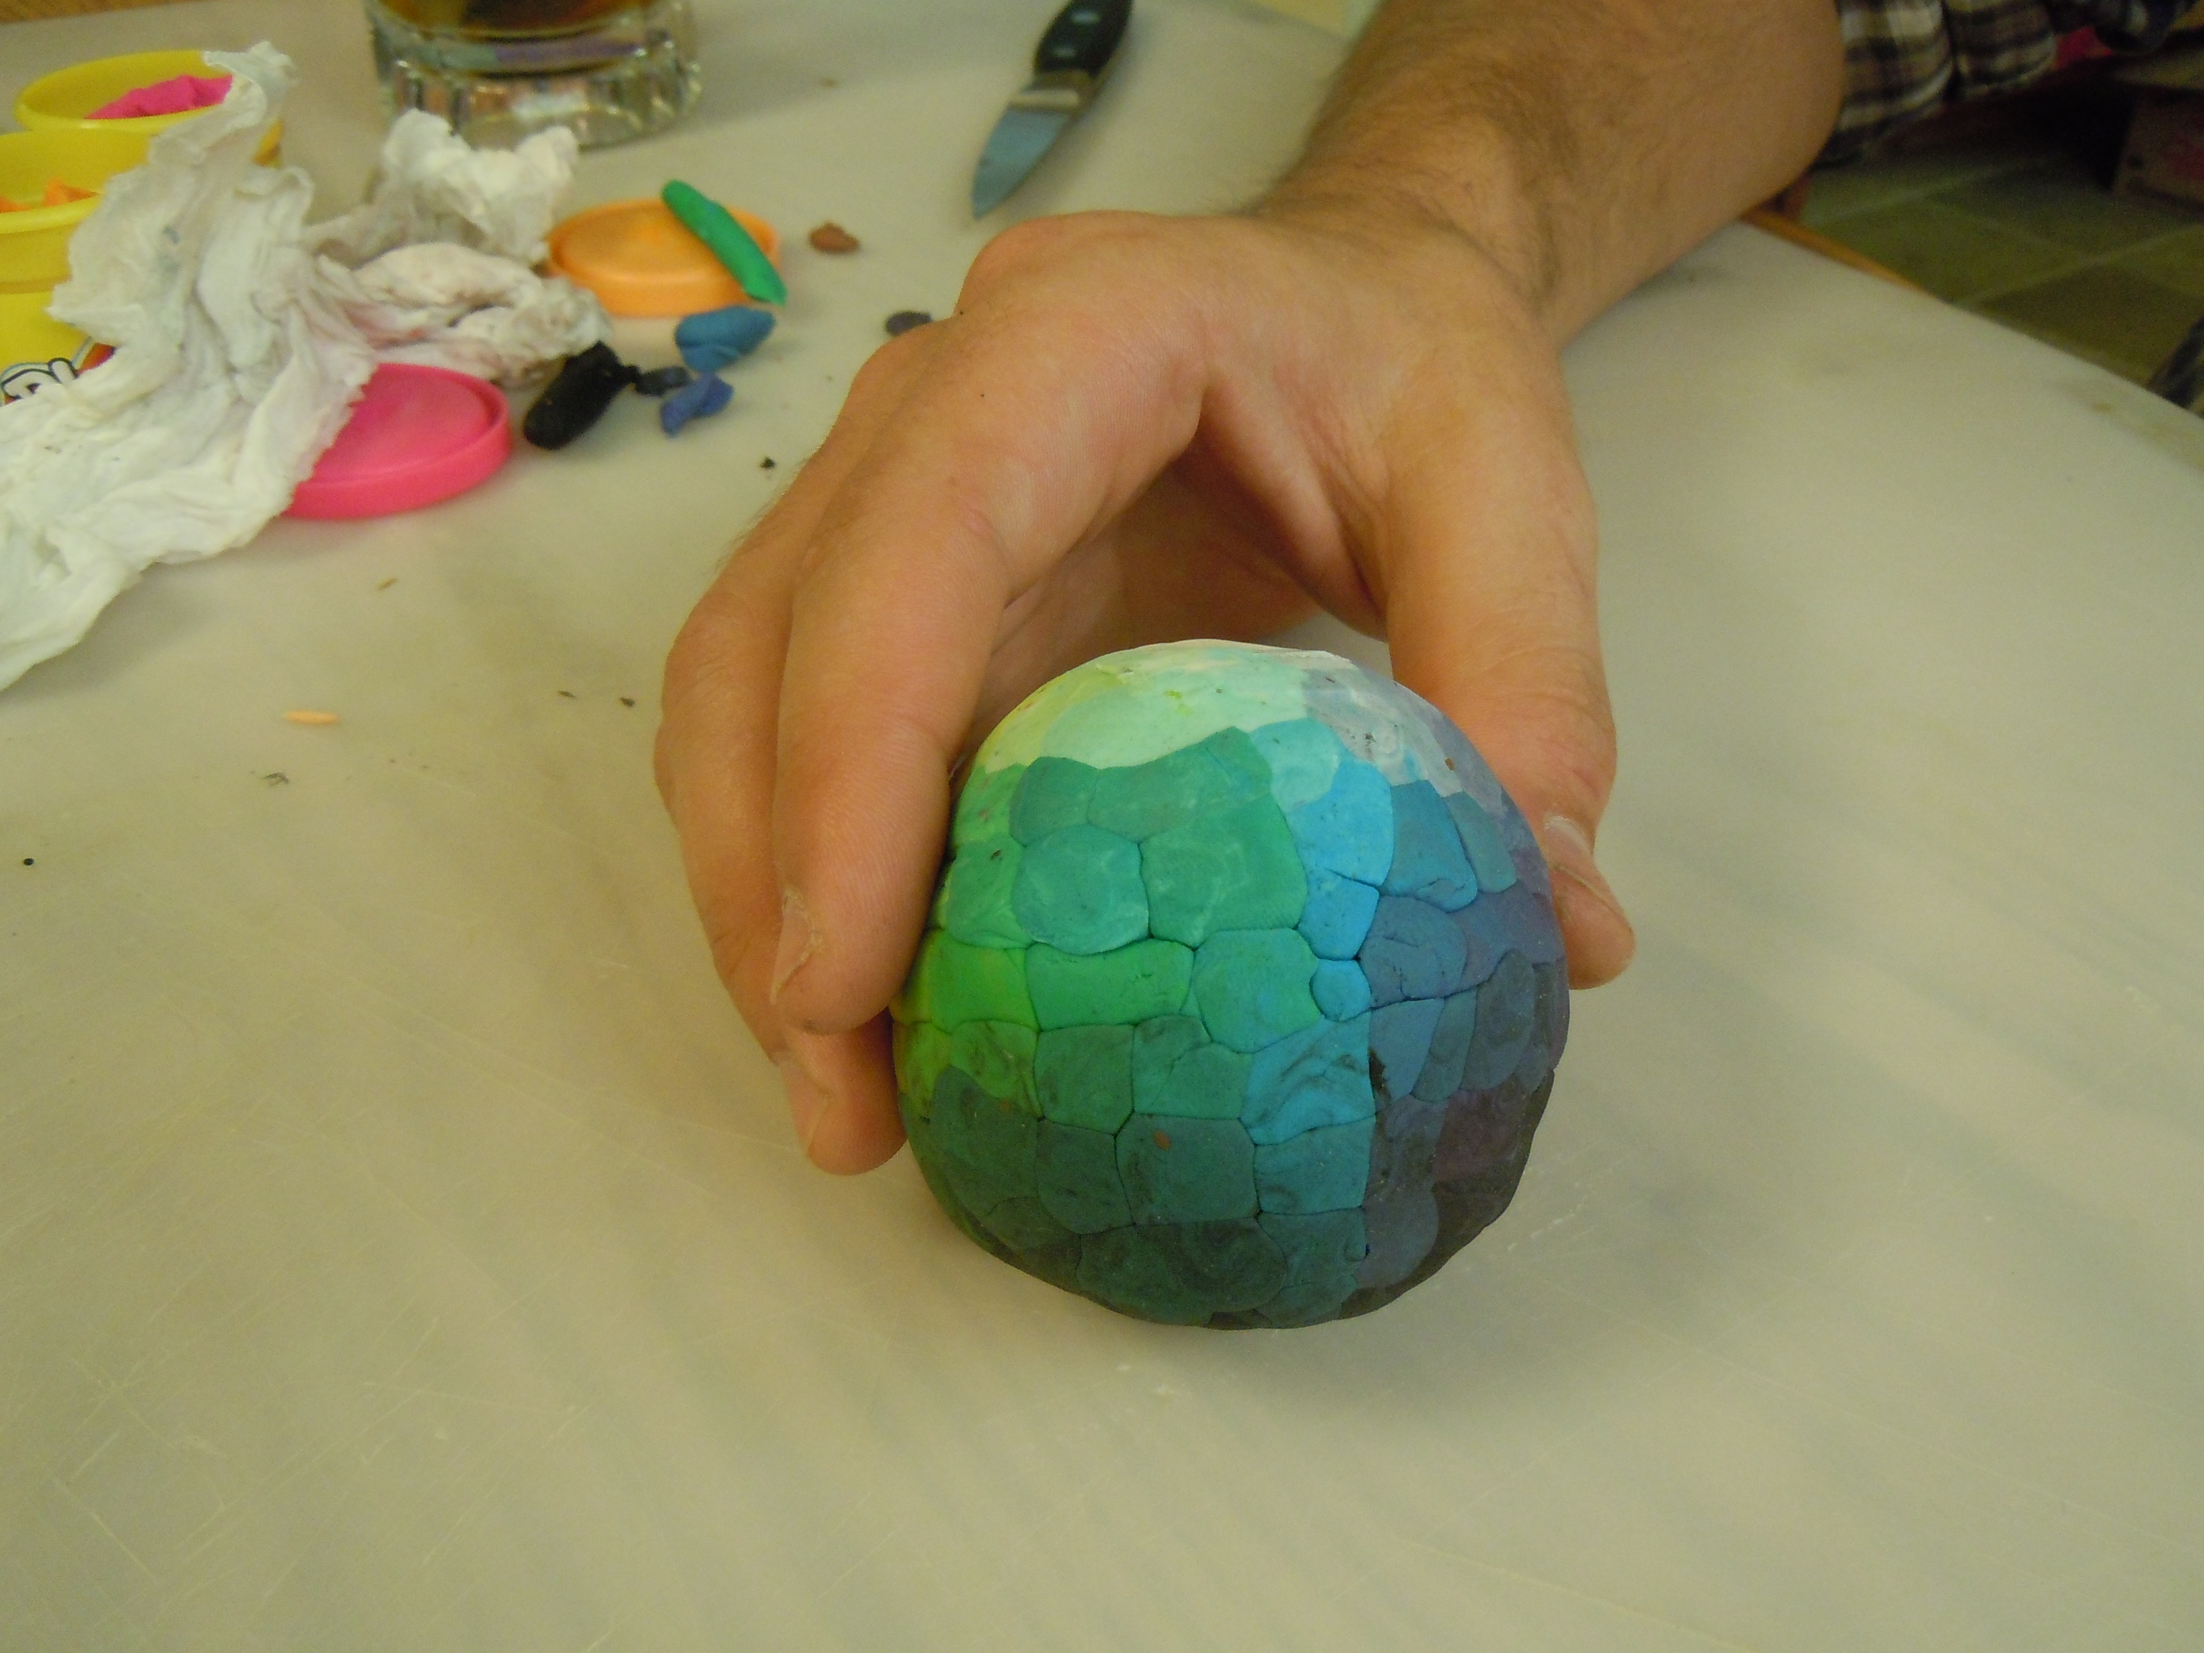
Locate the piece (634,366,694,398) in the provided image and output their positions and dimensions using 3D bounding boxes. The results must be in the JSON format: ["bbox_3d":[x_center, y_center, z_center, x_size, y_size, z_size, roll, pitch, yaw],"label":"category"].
[{"bbox_3d":[-0.101,-0.102,0.442,0.013,0.006,0.008,-8,39,-11],"label":"piece"}]

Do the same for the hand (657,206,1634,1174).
[{"bbox_3d":[0.014,-0.032,0.265,0.120,0.085,0.170,8,39,9],"label":"hand"}]

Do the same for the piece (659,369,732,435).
[{"bbox_3d":[-0.091,-0.095,0.431,0.011,0.009,0.017,26,45,28],"label":"piece"}]

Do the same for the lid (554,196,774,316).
[{"bbox_3d":[-0.114,-0.150,0.499,0.058,0.009,0.058,1,38,-1],"label":"lid"}]

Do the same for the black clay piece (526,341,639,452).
[{"bbox_3d":[-0.116,-0.096,0.430,0.013,0.012,0.036,8,39,9],"label":"black clay piece"}]

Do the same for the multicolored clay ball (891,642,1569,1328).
[{"bbox_3d":[0.015,0.018,0.225,0.079,0.078,0.079,1,38,-1],"label":"multicolored clay ball"}]

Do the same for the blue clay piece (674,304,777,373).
[{"bbox_3d":[-0.090,-0.116,0.454,0.022,0.013,0.014,-12,40,-16],"label":"blue clay piece"}]

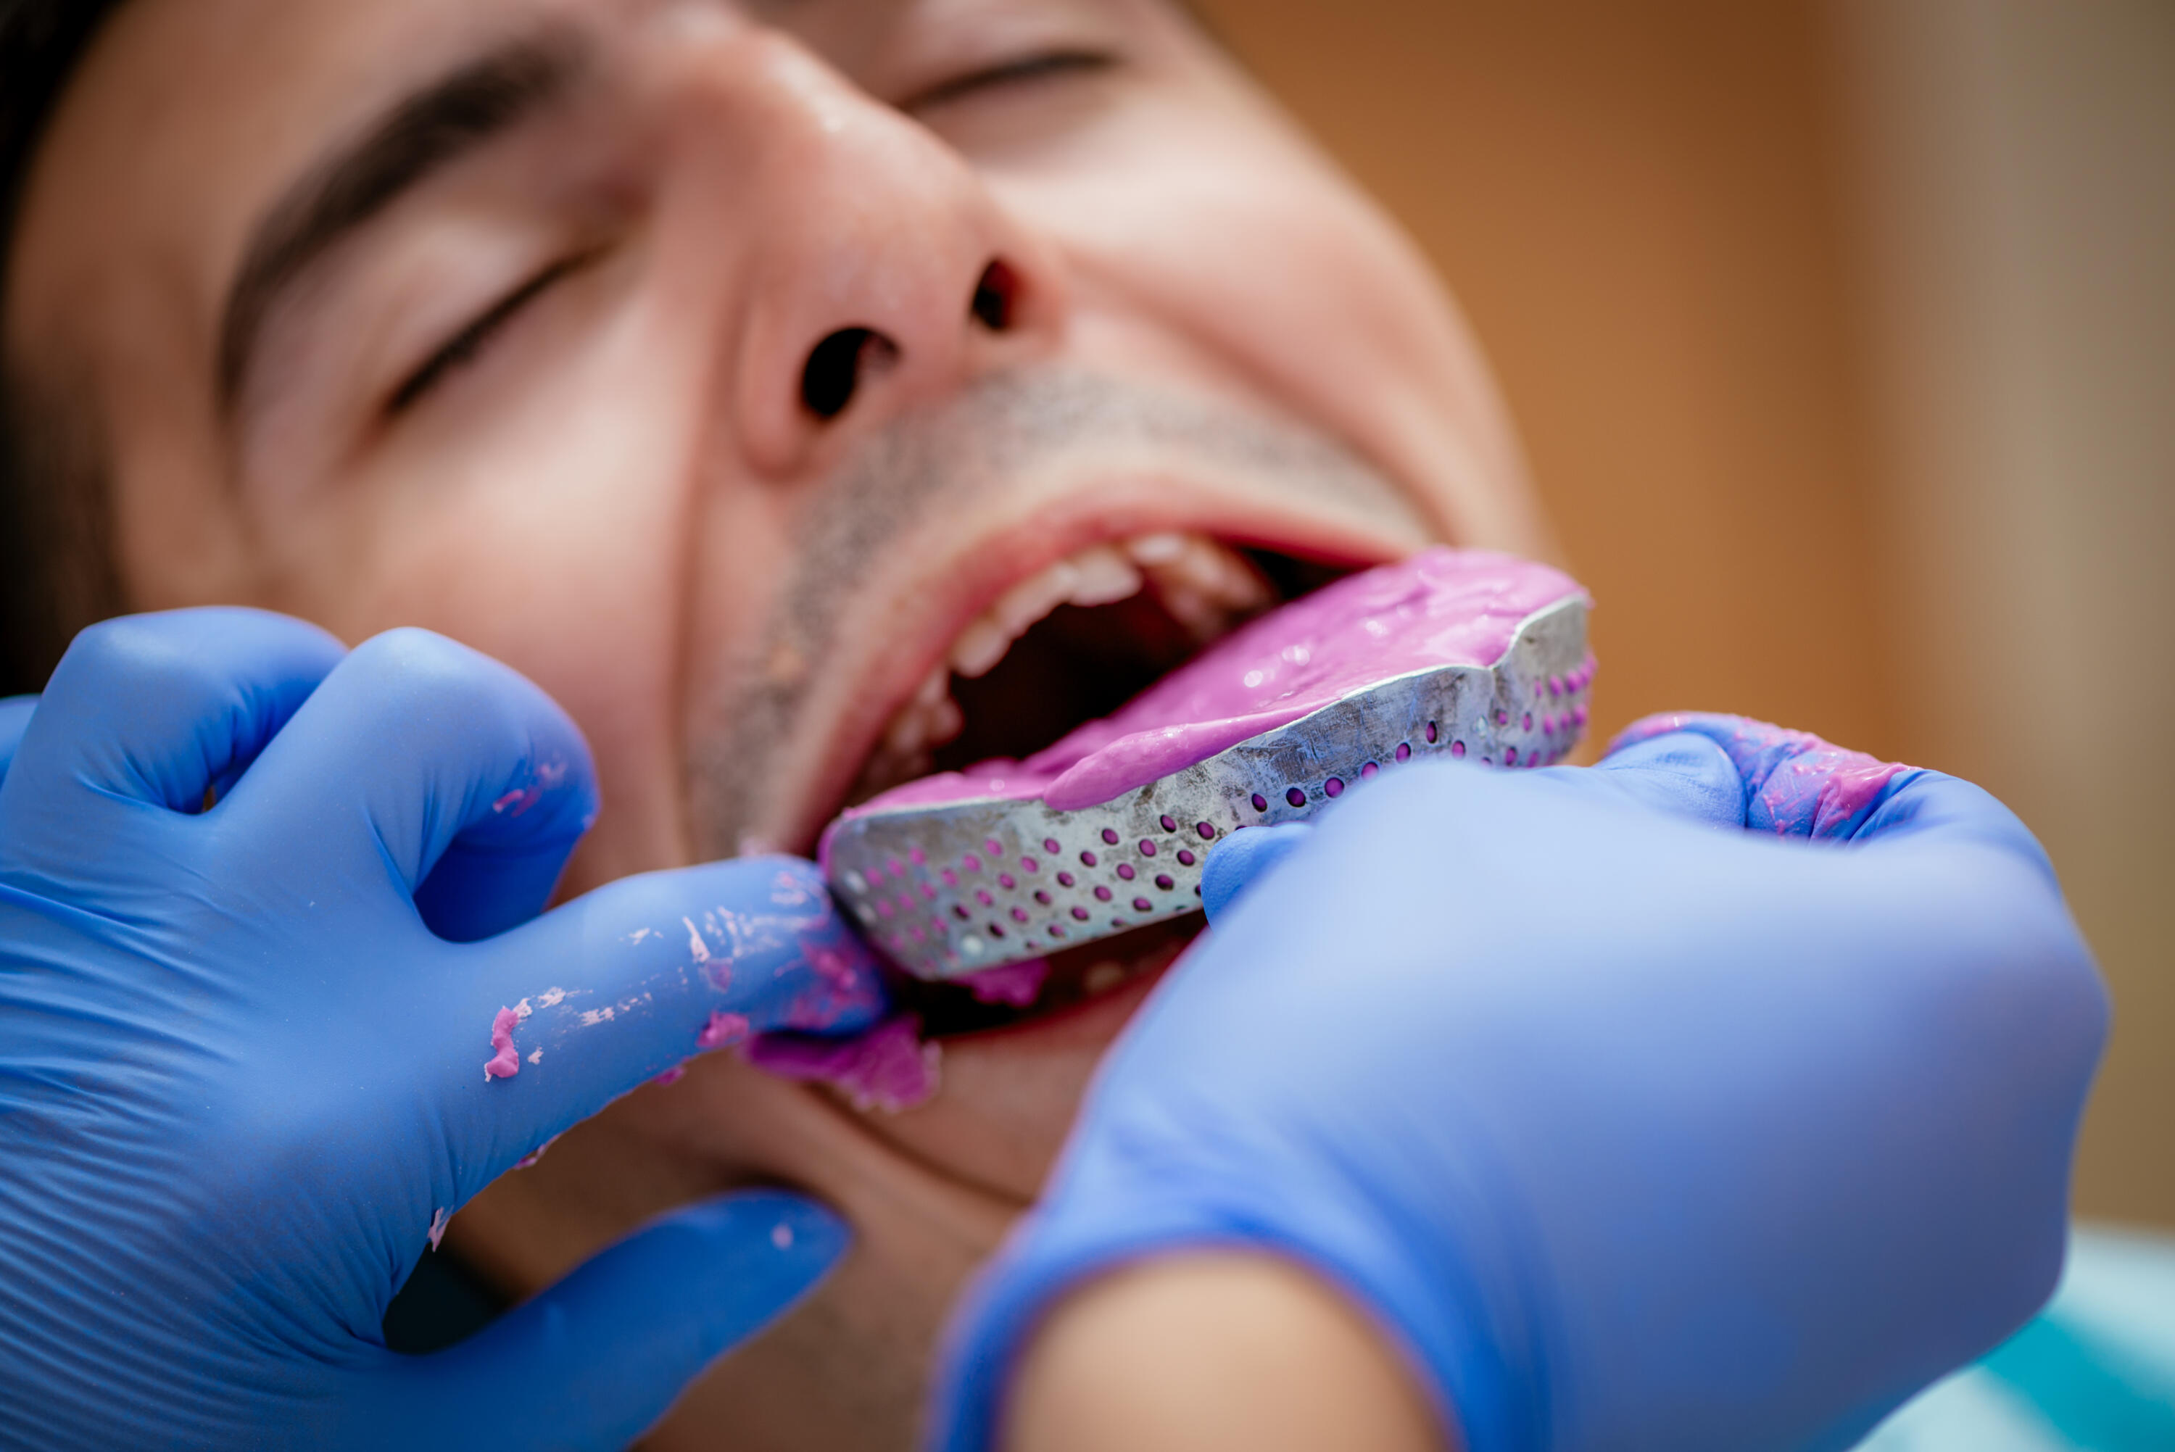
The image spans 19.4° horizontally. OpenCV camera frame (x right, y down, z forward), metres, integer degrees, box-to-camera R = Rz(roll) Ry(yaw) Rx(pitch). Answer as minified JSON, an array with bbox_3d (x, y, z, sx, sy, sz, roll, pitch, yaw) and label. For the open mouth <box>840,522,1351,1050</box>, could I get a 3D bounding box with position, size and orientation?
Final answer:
[{"bbox_3d":[0.001,0.006,0.637,0.062,0.035,0.048,-26,65,-14],"label":"open mouth"}]

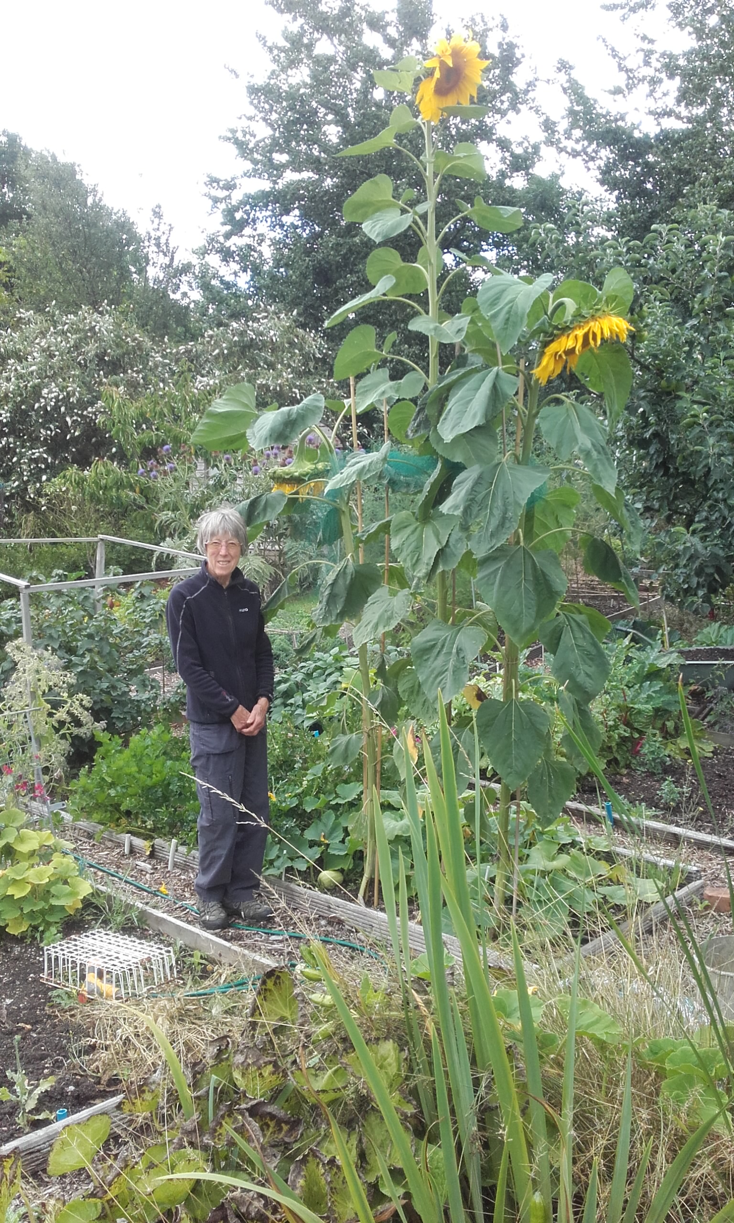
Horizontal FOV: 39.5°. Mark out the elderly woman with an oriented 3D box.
[{"bbox_3d":[-0.575,0.412,4.083,0.440,1.630,0.330,-2,4,-25],"label":"elderly woman"}]

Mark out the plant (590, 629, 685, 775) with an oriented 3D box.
[{"bbox_3d":[1.863,0.566,6.972,0.680,0.880,0.650,0,4,0],"label":"plant"}]

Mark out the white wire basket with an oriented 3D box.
[{"bbox_3d":[-0.897,1.241,3.594,0.390,0.105,0.280,3,5,35],"label":"white wire basket"}]

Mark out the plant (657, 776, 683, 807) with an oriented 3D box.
[{"bbox_3d":[1.748,1.018,5.879,0.140,0.170,0.140,0,4,0],"label":"plant"}]

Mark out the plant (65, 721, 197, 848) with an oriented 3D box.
[{"bbox_3d":[-1.141,0.847,5.252,0.740,0.540,0.650,0,4,0],"label":"plant"}]

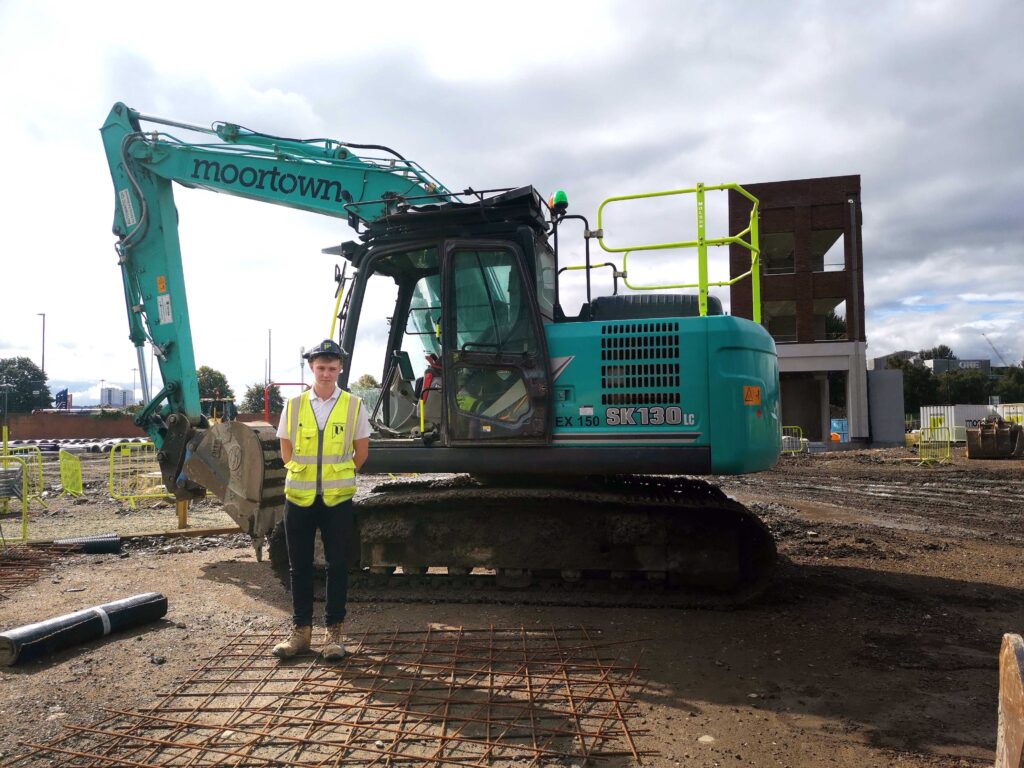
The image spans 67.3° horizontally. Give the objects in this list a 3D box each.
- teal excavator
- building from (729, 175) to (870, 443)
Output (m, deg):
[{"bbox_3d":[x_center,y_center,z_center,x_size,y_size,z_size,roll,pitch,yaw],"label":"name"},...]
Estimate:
[{"bbox_3d":[-0.945,-0.631,7.239,6.622,4.657,2.650,-1,-3,13],"label":"teal excavator"},{"bbox_3d":[14.430,-3.259,40.157,6.081,12.883,6.600,-1,-3,14],"label":"building"}]

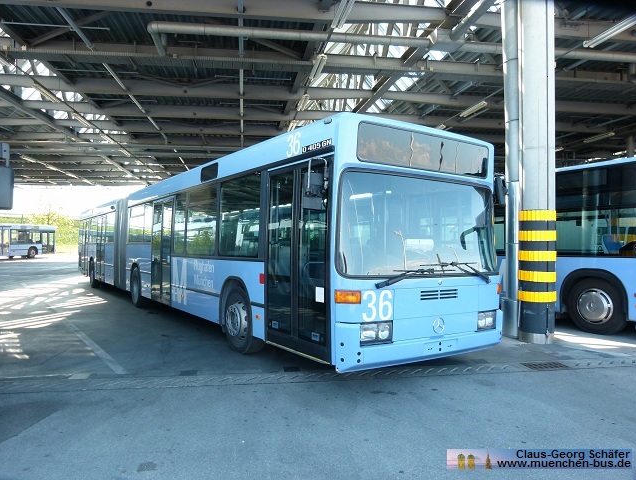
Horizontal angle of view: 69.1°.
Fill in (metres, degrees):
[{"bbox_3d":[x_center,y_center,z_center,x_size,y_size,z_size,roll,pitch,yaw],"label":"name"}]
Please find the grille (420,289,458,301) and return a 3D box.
[{"bbox_3d":[1.349,0.610,5.152,0.600,0.100,0.040,1,-2,-34],"label":"grille"}]

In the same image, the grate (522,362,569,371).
[{"bbox_3d":[3.035,1.684,6.109,0.540,0.030,0.370,1,-1,-13],"label":"grate"}]

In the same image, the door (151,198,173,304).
[{"bbox_3d":[-3.315,0.263,9.901,0.080,2.200,1.420,1,-2,-34],"label":"door"}]

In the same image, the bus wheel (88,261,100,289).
[{"bbox_3d":[-8.285,1.318,17.338,0.320,0.950,0.950,2,-2,-35],"label":"bus wheel"}]

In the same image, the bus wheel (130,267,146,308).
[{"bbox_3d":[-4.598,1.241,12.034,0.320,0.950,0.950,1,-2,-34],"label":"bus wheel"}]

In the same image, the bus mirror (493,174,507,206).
[{"bbox_3d":[2.422,-0.657,6.133,0.190,0.380,0.120,1,-2,-34],"label":"bus mirror"}]

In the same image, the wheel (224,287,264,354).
[{"bbox_3d":[-1.033,1.163,6.732,0.290,0.950,0.950,1,-2,-34],"label":"wheel"}]

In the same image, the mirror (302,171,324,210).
[{"bbox_3d":[-0.043,-0.465,4.432,0.190,0.370,0.120,1,-2,-34],"label":"mirror"}]

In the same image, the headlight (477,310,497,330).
[{"bbox_3d":[2.049,0.983,5.692,0.390,0.230,0.100,1,-2,-34],"label":"headlight"}]

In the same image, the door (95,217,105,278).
[{"bbox_3d":[-7.542,0.343,16.095,0.080,2.200,1.420,2,-2,-35],"label":"door"}]

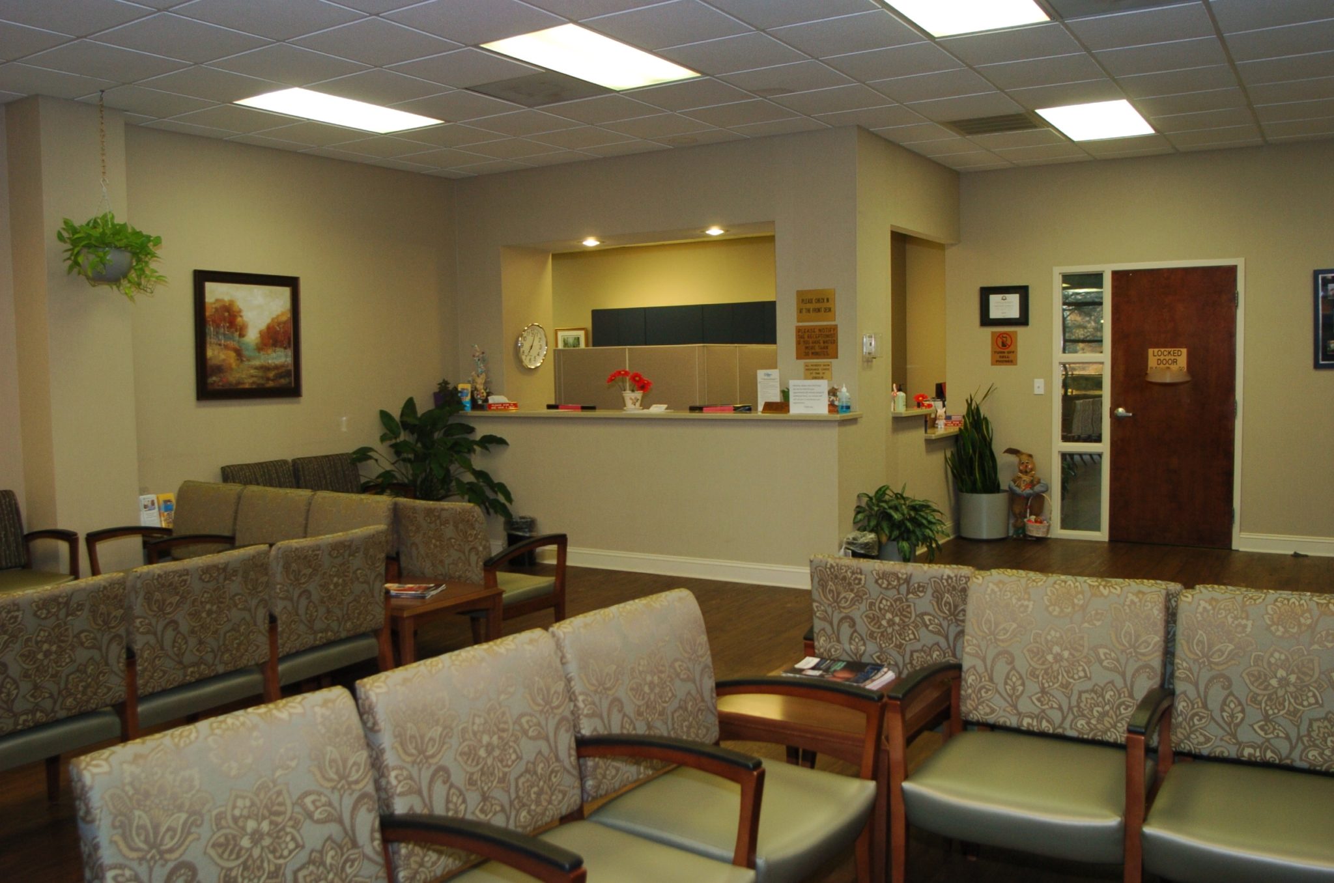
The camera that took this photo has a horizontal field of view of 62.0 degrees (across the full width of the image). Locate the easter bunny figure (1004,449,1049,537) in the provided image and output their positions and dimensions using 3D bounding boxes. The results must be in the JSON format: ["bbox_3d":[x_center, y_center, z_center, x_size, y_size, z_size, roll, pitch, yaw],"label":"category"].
[{"bbox_3d":[2.872,0.418,8.876,0.370,0.735,0.250,1,5,25],"label":"easter bunny figure"}]

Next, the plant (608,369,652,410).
[{"bbox_3d":[-0.257,-0.365,7.910,0.280,0.300,0.180,2,5,32],"label":"plant"}]

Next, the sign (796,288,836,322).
[{"bbox_3d":[0.989,-0.900,7.380,0.283,0.216,0.018,2,5,32],"label":"sign"}]

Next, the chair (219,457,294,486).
[{"bbox_3d":[-2.479,0.574,7.198,0.630,0.880,0.570,2,5,32],"label":"chair"}]

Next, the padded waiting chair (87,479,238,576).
[{"bbox_3d":[-2.588,0.679,5.815,0.590,0.880,0.640,2,5,32],"label":"padded waiting chair"}]

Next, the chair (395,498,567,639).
[{"bbox_3d":[-0.858,0.694,5.301,0.590,0.880,0.640,2,5,32],"label":"chair"}]

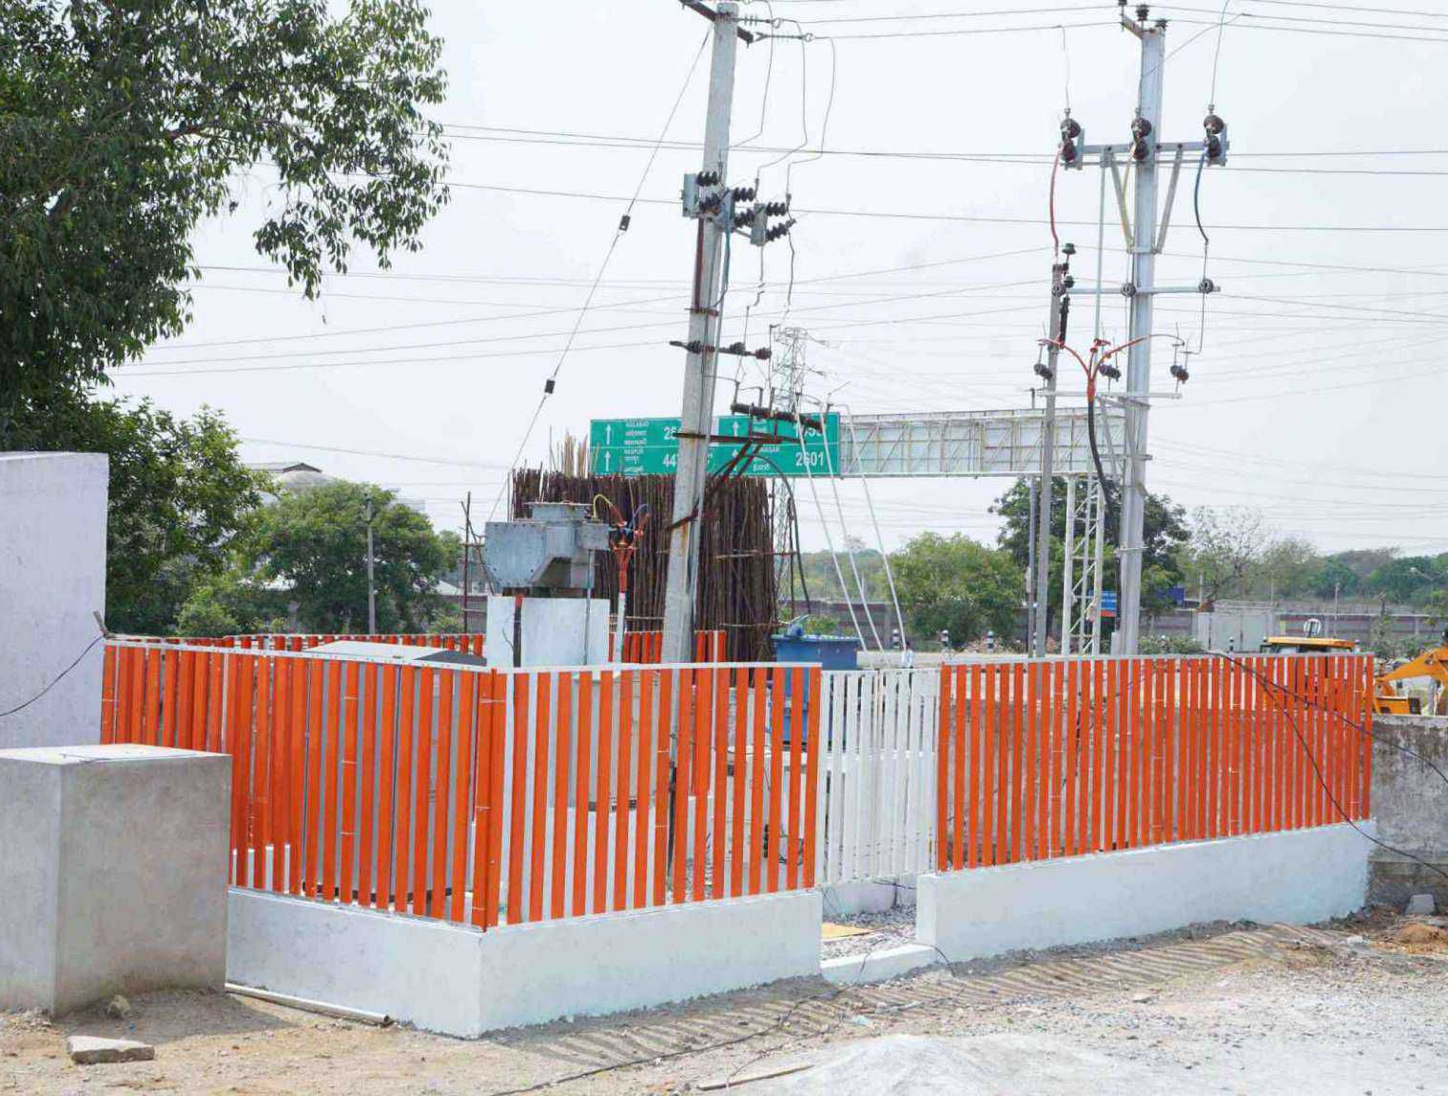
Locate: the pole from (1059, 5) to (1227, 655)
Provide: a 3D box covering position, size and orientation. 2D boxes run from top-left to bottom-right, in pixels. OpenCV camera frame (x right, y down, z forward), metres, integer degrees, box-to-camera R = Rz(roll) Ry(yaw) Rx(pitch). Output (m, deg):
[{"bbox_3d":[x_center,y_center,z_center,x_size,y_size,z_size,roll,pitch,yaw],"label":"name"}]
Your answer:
[{"bbox_3d":[2.956,-0.773,17.000,1.150,6.200,0.550,2,-1,18],"label":"pole"}]

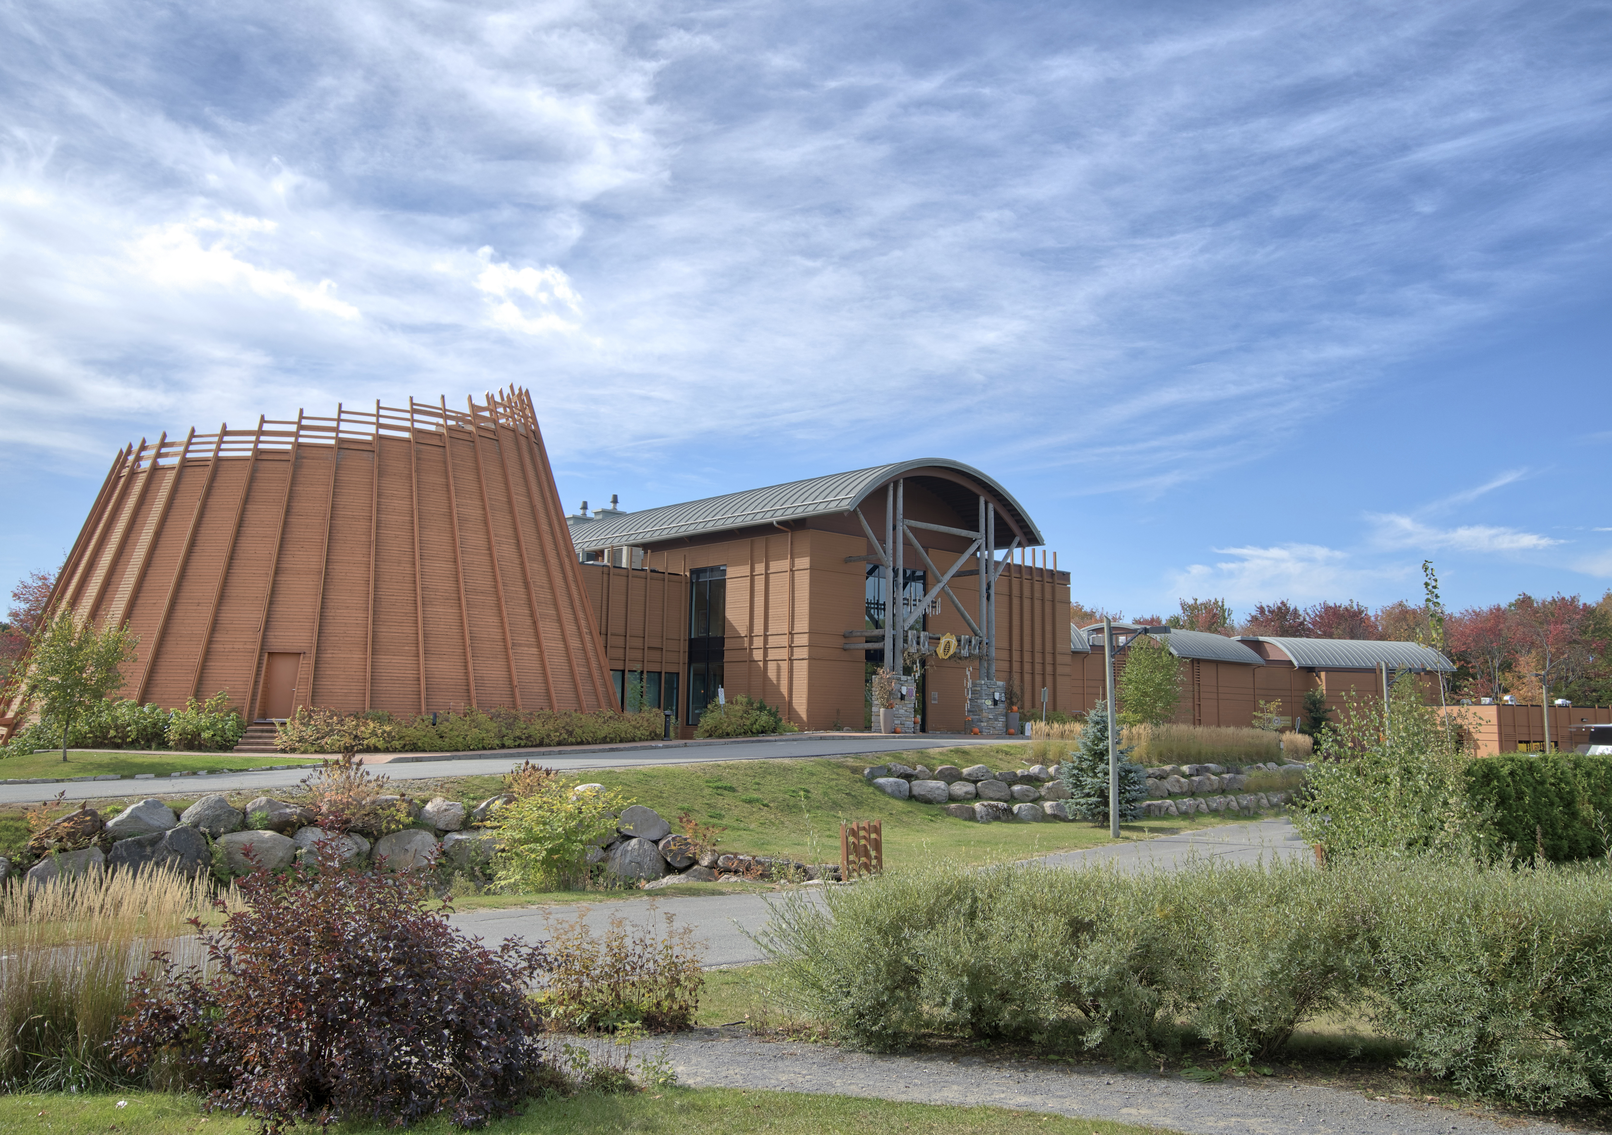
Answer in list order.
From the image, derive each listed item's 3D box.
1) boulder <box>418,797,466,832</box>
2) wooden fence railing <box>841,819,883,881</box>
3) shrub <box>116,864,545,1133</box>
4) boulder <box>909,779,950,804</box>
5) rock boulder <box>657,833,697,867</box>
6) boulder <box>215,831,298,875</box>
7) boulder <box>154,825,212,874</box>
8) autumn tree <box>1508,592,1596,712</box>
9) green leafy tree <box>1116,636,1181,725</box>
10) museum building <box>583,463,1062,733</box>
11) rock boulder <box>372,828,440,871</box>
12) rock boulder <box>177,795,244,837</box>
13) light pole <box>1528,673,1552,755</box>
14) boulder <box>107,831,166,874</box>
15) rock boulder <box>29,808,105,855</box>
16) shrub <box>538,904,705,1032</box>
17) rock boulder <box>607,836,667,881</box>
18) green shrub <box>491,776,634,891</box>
[{"bbox_3d":[-5.403,3.691,19.000,0.700,0.510,0.550,3,-8,-20],"label":"boulder"},{"bbox_3d":[0.989,4.979,22.600,0.130,1.000,1.400,-4,-8,32],"label":"wooden fence railing"},{"bbox_3d":[-3.138,2.777,8.450,2.800,1.750,2.300,3,-7,-19],"label":"shrub"},{"bbox_3d":[3.225,5.862,33.300,1.050,0.620,0.800,0,-7,3],"label":"boulder"},{"bbox_3d":[-1.950,4.325,19.400,0.620,0.530,0.520,3,-7,-15],"label":"rock boulder"},{"bbox_3d":[-8.914,4.614,20.700,1.270,0.670,0.900,2,-7,-12],"label":"boulder"},{"bbox_3d":[-8.345,3.812,17.100,0.800,0.700,0.650,4,-8,-25],"label":"boulder"},{"bbox_3d":[63.024,9.368,107.726,7.400,14.530,7.200,-3,-8,30],"label":"autumn tree"},{"bbox_3d":[15.557,5.407,58.000,3.000,4.700,3.000,-6,-10,45],"label":"green leafy tree"},{"bbox_3d":[0.818,2.372,65.933,20.000,12.200,22.900,7,-9,-41],"label":"museum building"},{"bbox_3d":[-6.583,4.648,21.000,1.090,0.660,0.850,2,-7,-9],"label":"rock boulder"},{"bbox_3d":[-9.823,4.099,21.100,1.060,0.660,0.850,2,-7,-12],"label":"rock boulder"},{"bbox_3d":[29.431,6.667,51.000,0.750,5.200,0.250,1,-7,0],"label":"light pole"},{"bbox_3d":[-10.697,4.569,20.400,0.920,0.660,0.850,2,-7,-14],"label":"boulder"},{"bbox_3d":[-9.730,3.483,16.800,1.000,0.680,0.700,5,-8,-30],"label":"rock boulder"},{"bbox_3d":[-1.558,3.392,10.800,1.390,1.010,1.150,1,-7,-4],"label":"shrub"},{"bbox_3d":[-2.805,4.869,21.200,0.980,0.820,0.800,4,-8,-25],"label":"rock boulder"},{"bbox_3d":[-3.861,4.219,20.200,2.200,1.780,1.900,2,-7,-10],"label":"green shrub"}]

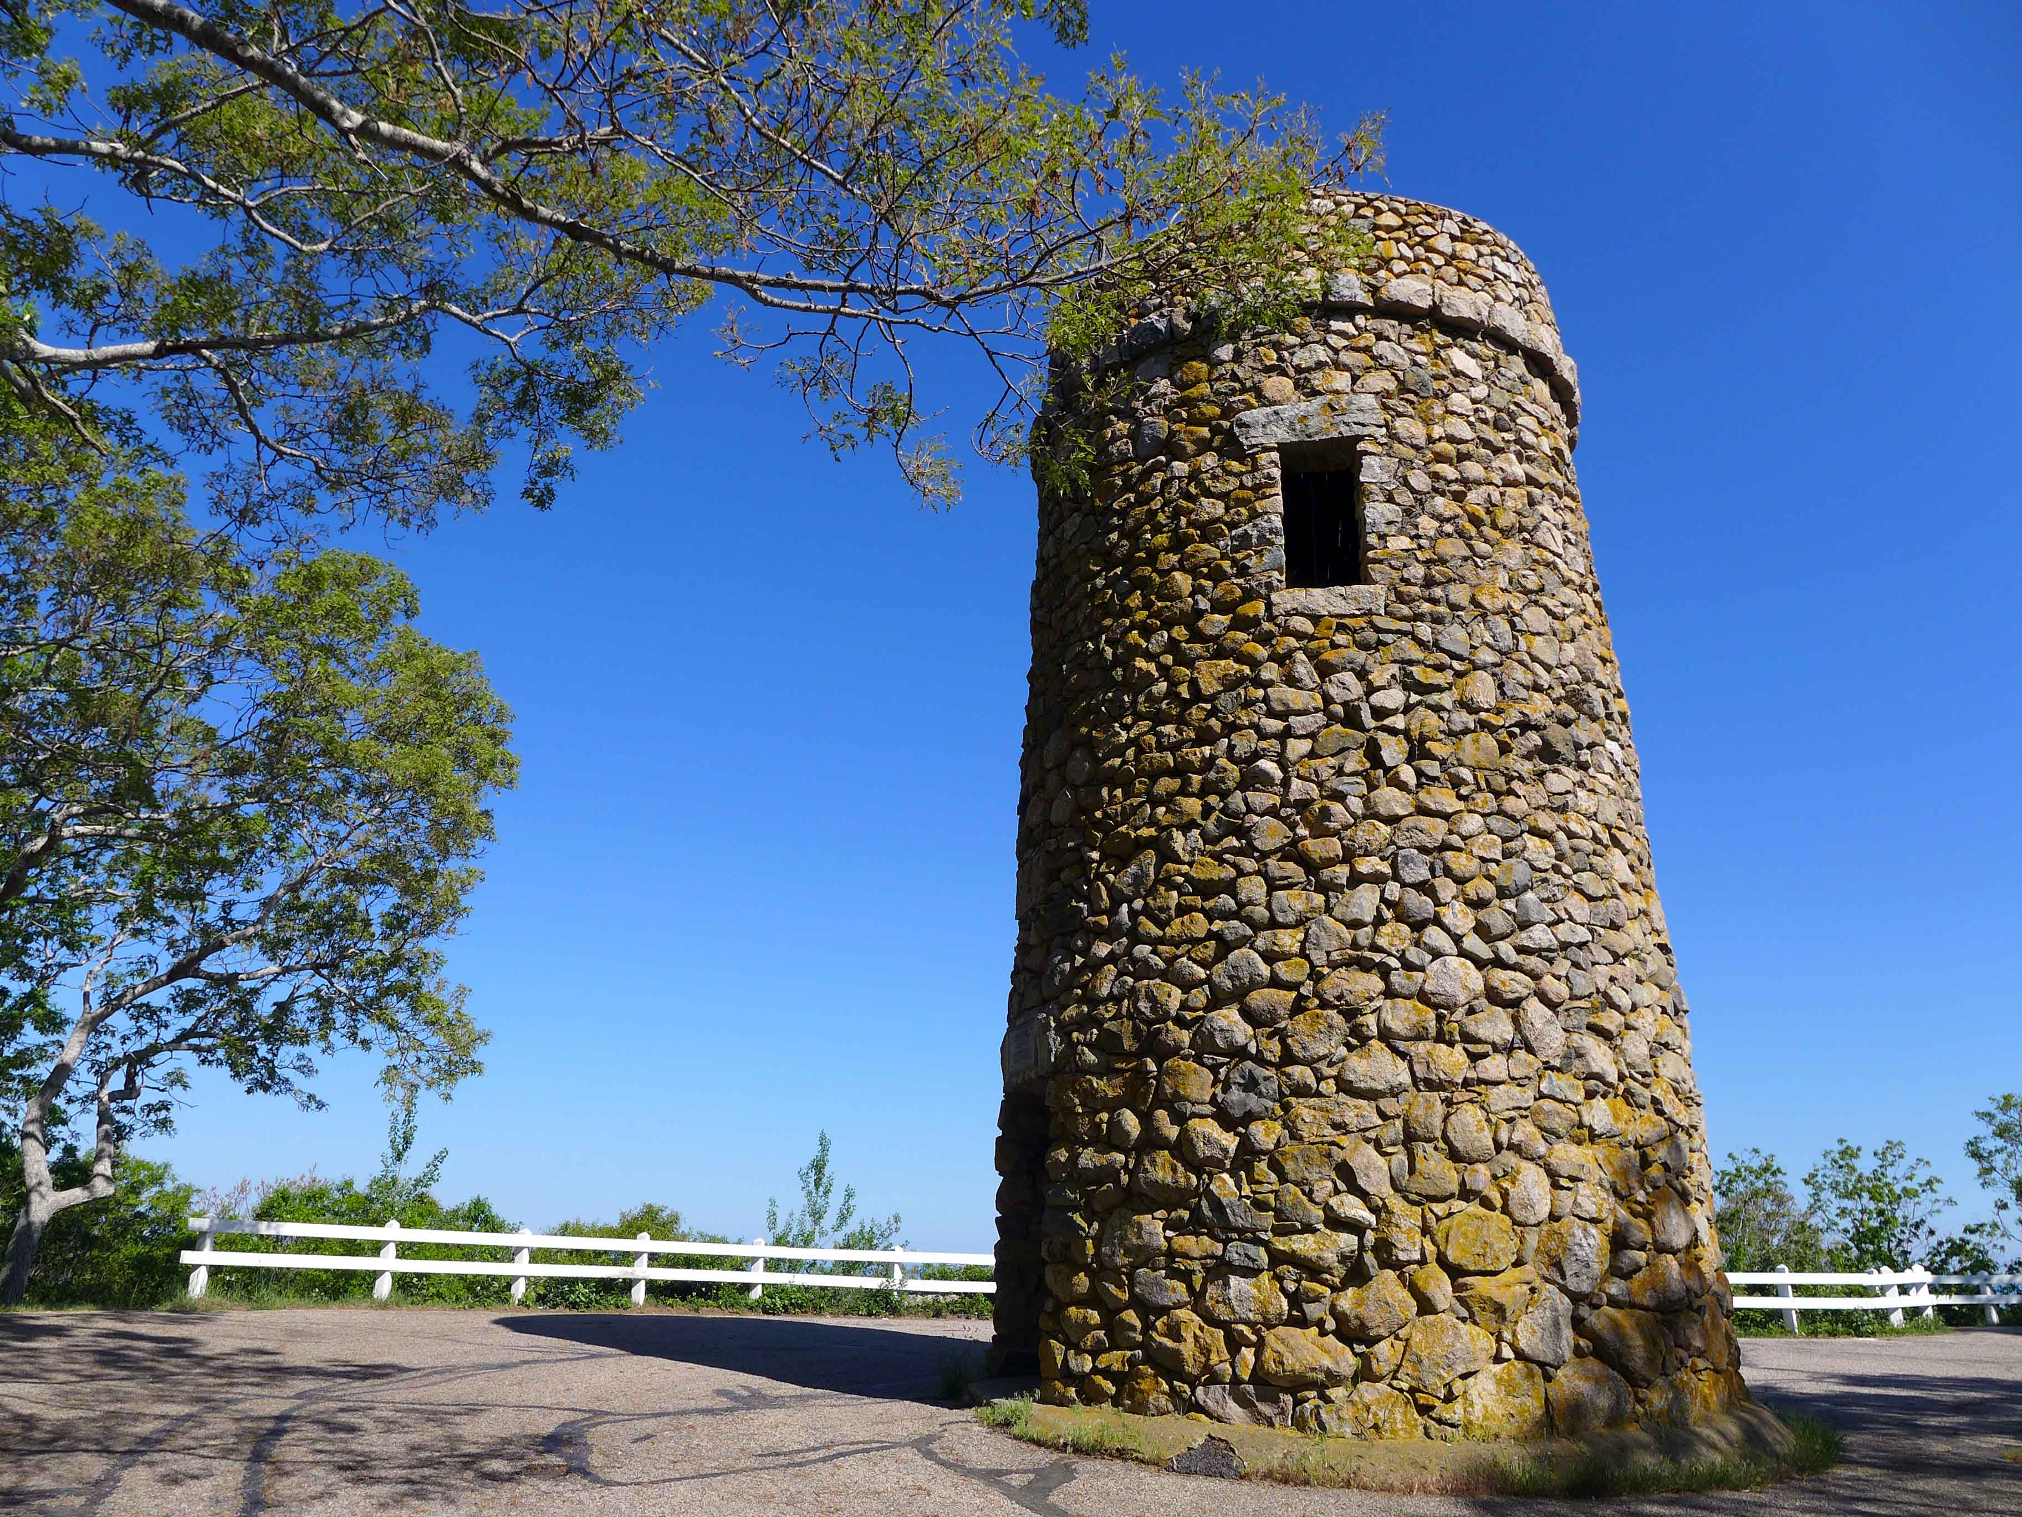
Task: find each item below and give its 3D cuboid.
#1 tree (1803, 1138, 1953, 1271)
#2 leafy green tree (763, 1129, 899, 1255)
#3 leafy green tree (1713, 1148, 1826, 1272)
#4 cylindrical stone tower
[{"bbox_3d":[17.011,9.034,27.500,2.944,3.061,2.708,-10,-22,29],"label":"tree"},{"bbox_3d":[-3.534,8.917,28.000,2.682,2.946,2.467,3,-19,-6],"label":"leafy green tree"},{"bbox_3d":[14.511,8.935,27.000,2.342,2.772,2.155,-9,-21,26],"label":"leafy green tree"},{"bbox_3d":[2.630,0.468,12.200,5.423,9.193,5.423,1,-19,0],"label":"cylindrical stone tower"}]

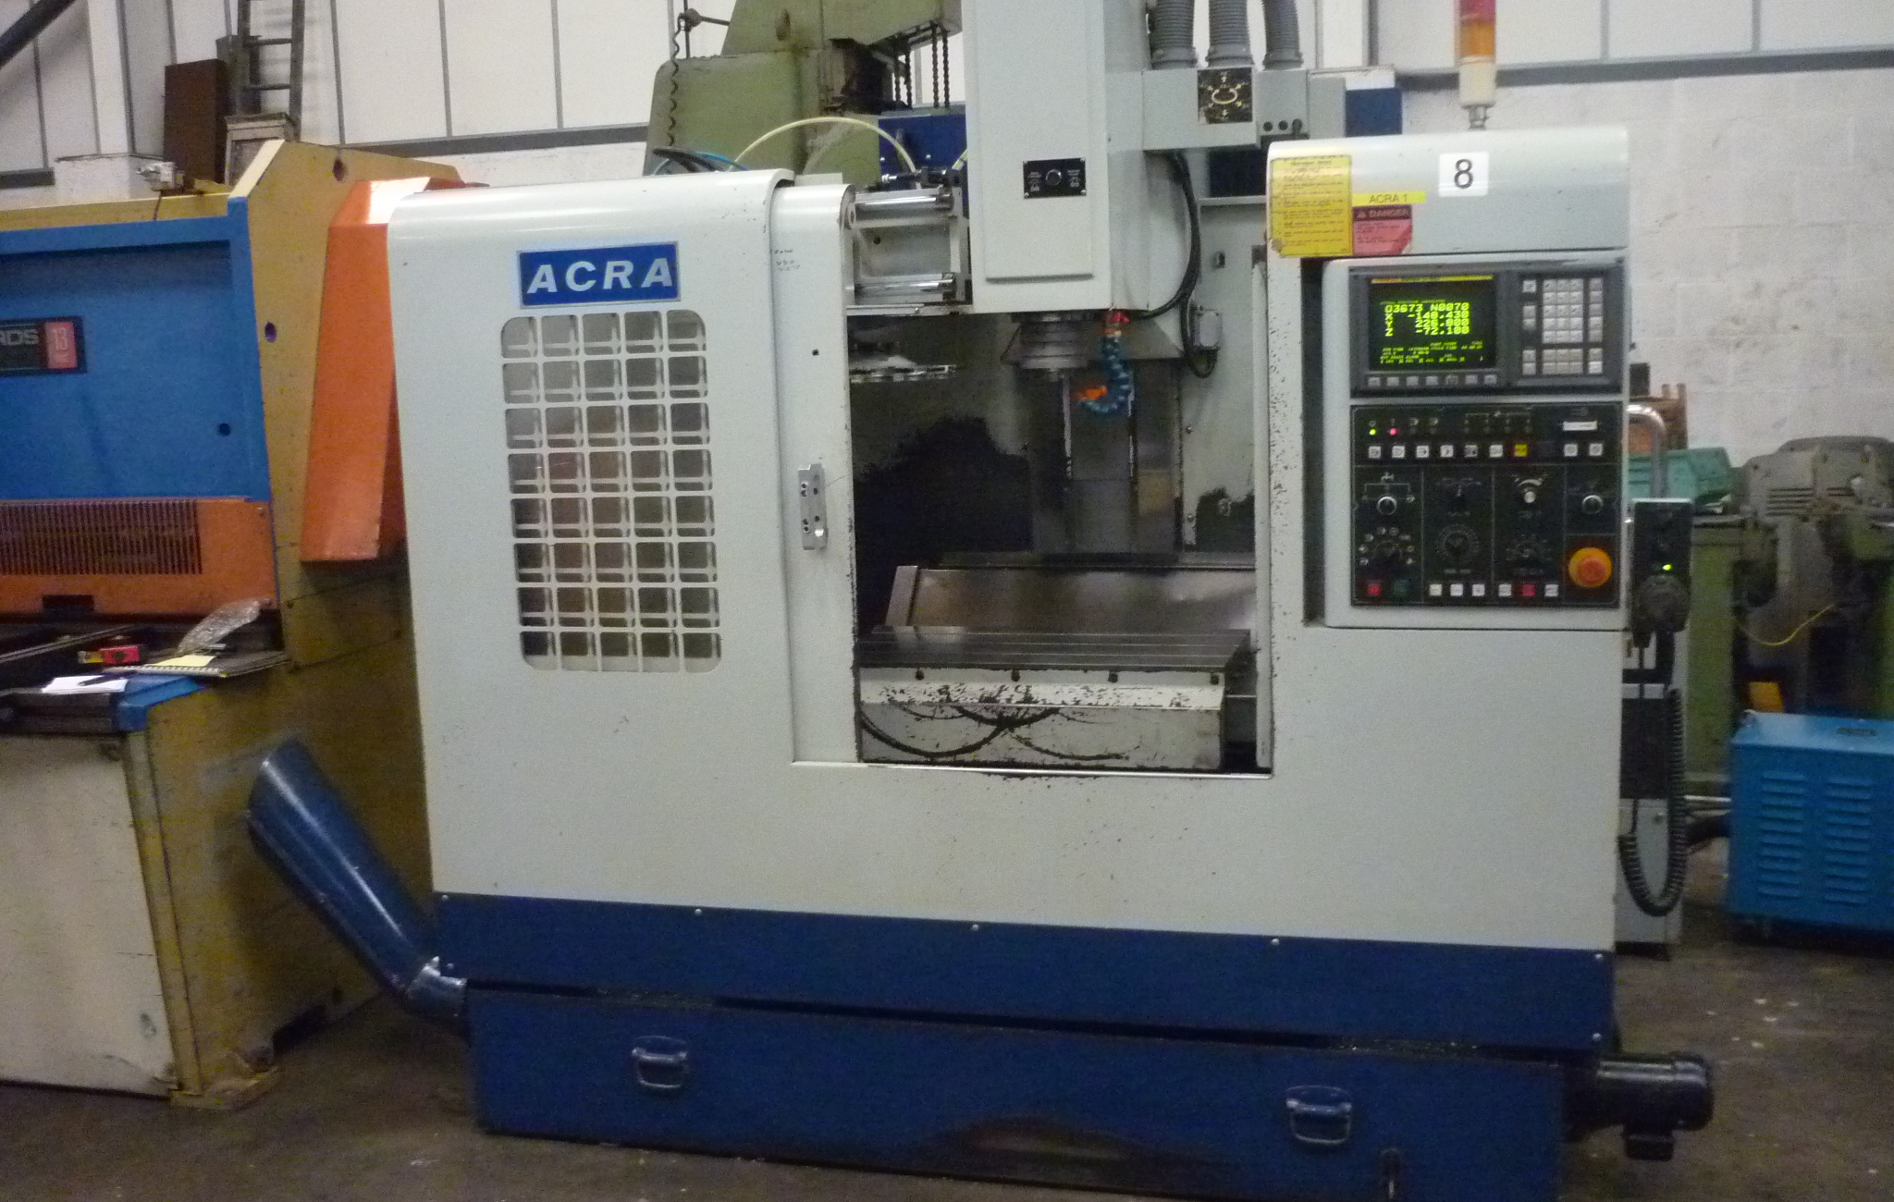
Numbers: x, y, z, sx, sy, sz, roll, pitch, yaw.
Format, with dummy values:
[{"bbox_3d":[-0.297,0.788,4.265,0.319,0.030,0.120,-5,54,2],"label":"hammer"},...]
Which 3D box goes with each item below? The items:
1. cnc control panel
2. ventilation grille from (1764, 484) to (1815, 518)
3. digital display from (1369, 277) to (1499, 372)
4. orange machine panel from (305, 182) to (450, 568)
[{"bbox_3d":[0.832,-0.145,2.796,0.400,0.316,0.045,0,8,15],"label":"cnc control panel"},{"bbox_3d":[2.425,-0.288,5.199,0.134,0.090,0.025,0,8,15],"label":"ventilation grille"},{"bbox_3d":[0.749,-0.427,2.790,0.186,0.144,0.020,0,8,15],"label":"digital display"},{"bbox_3d":[-1.195,-0.525,4.037,0.188,0.812,0.600,1,8,19],"label":"orange machine panel"}]

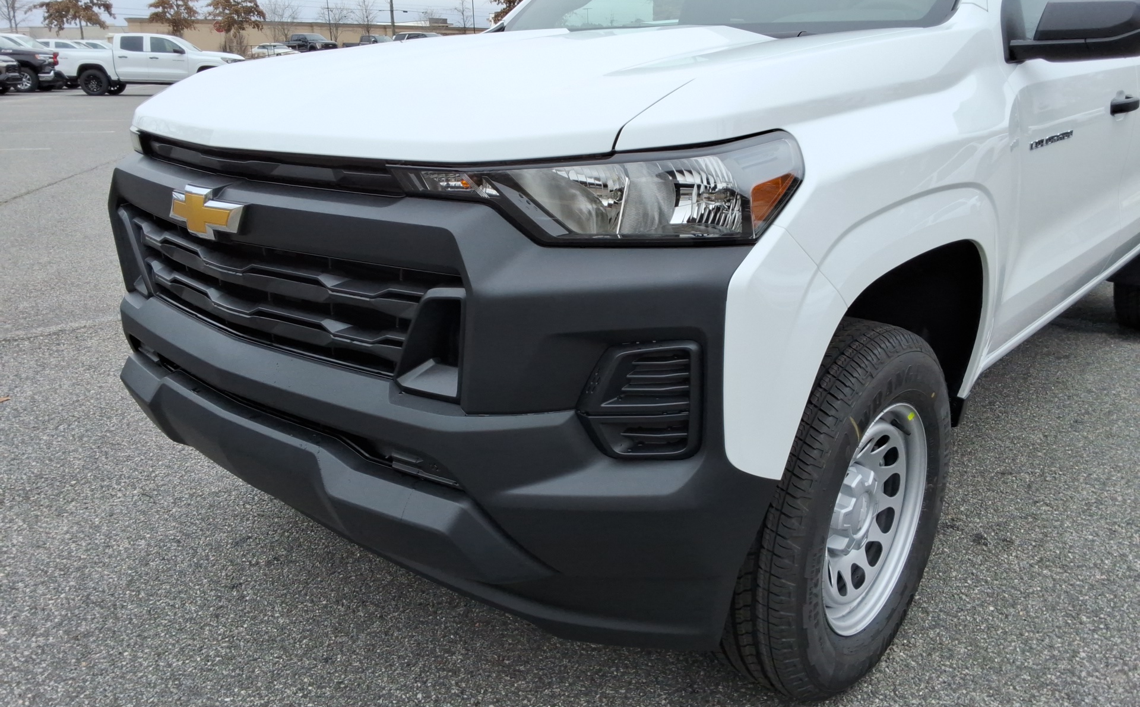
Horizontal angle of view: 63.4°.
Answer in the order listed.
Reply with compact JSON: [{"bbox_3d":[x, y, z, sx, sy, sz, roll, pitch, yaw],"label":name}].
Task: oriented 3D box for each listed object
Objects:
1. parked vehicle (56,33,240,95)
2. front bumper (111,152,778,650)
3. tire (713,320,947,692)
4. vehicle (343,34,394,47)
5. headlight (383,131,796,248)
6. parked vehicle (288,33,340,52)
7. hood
[{"bbox_3d":[-12.500,-8.710,27.820,5.410,1.800,1.920,-4,18,-7],"label":"parked vehicle"},{"bbox_3d":[-0.525,-0.007,1.851,1.870,0.770,0.480,14,24,40],"label":"front bumper"},{"bbox_3d":[0.520,0.297,1.878,0.260,0.755,0.755,14,24,40],"label":"tire"},{"bbox_3d":[-15.567,-24.025,72.558,5.700,1.900,2.000,14,24,39],"label":"vehicle"},{"bbox_3d":[0.033,-0.246,1.381,0.510,0.160,0.360,14,24,40],"label":"headlight"},{"bbox_3d":[-20.333,-24.114,72.433,2.030,1.950,5.880,-18,24,-40],"label":"parked vehicle"},{"bbox_3d":[-0.213,-0.606,2.034,1.480,0.230,1.300,14,24,40],"label":"hood"}]

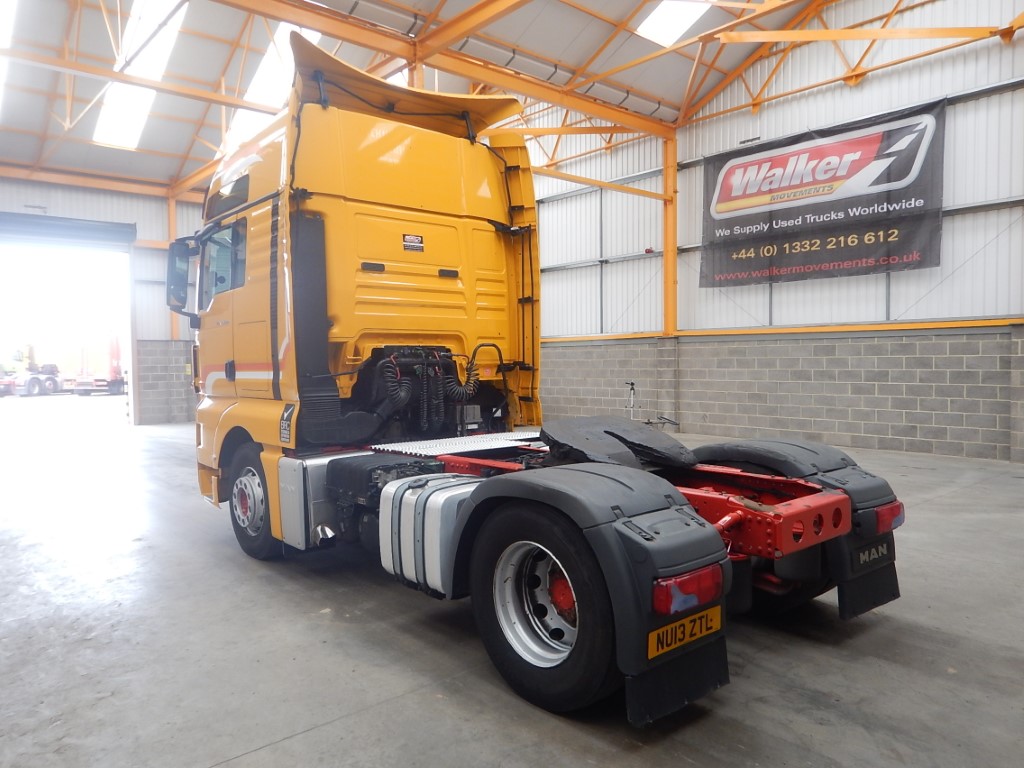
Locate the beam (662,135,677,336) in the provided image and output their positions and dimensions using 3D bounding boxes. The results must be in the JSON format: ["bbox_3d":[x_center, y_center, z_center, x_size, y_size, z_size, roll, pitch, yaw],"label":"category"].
[{"bbox_3d":[3.381,-3.178,15.248,0.220,4.300,0.200,-2,3,-42],"label":"beam"}]

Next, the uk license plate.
[{"bbox_3d":[0.778,1.099,3.152,0.520,0.111,0.010,-2,2,-40],"label":"uk license plate"}]

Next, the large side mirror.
[{"bbox_3d":[-3.209,-1.008,6.915,0.170,0.830,0.270,0,2,40],"label":"large side mirror"}]

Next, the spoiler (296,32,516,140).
[{"bbox_3d":[-1.000,-2.429,6.364,2.300,0.530,0.720,-2,2,-40],"label":"spoiler"}]

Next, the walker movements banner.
[{"bbox_3d":[5.443,-3.287,13.104,0.030,2.650,4.500,-2,3,-42],"label":"walker movements banner"}]

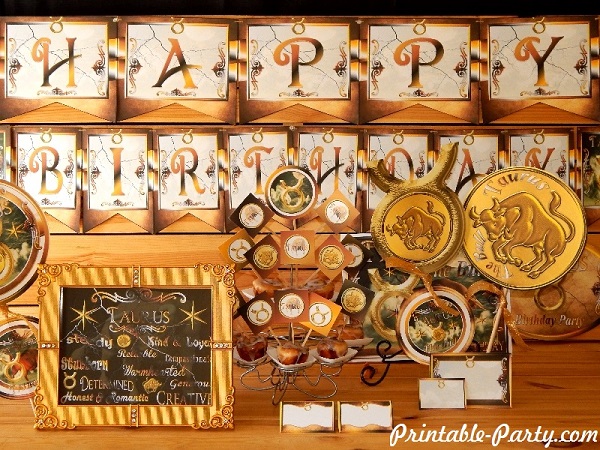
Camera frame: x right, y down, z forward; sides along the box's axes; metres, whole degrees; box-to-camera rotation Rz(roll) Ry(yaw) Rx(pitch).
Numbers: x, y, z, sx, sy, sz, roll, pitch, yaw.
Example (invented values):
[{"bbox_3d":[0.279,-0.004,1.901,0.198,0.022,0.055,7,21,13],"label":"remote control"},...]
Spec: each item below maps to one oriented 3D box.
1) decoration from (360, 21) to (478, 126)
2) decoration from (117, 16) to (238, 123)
[{"bbox_3d":[0.240,-0.308,2.120,0.243,0.214,0.010,0,0,0],"label":"decoration"},{"bbox_3d":[-0.246,-0.310,2.120,0.243,0.213,0.010,0,0,0],"label":"decoration"}]

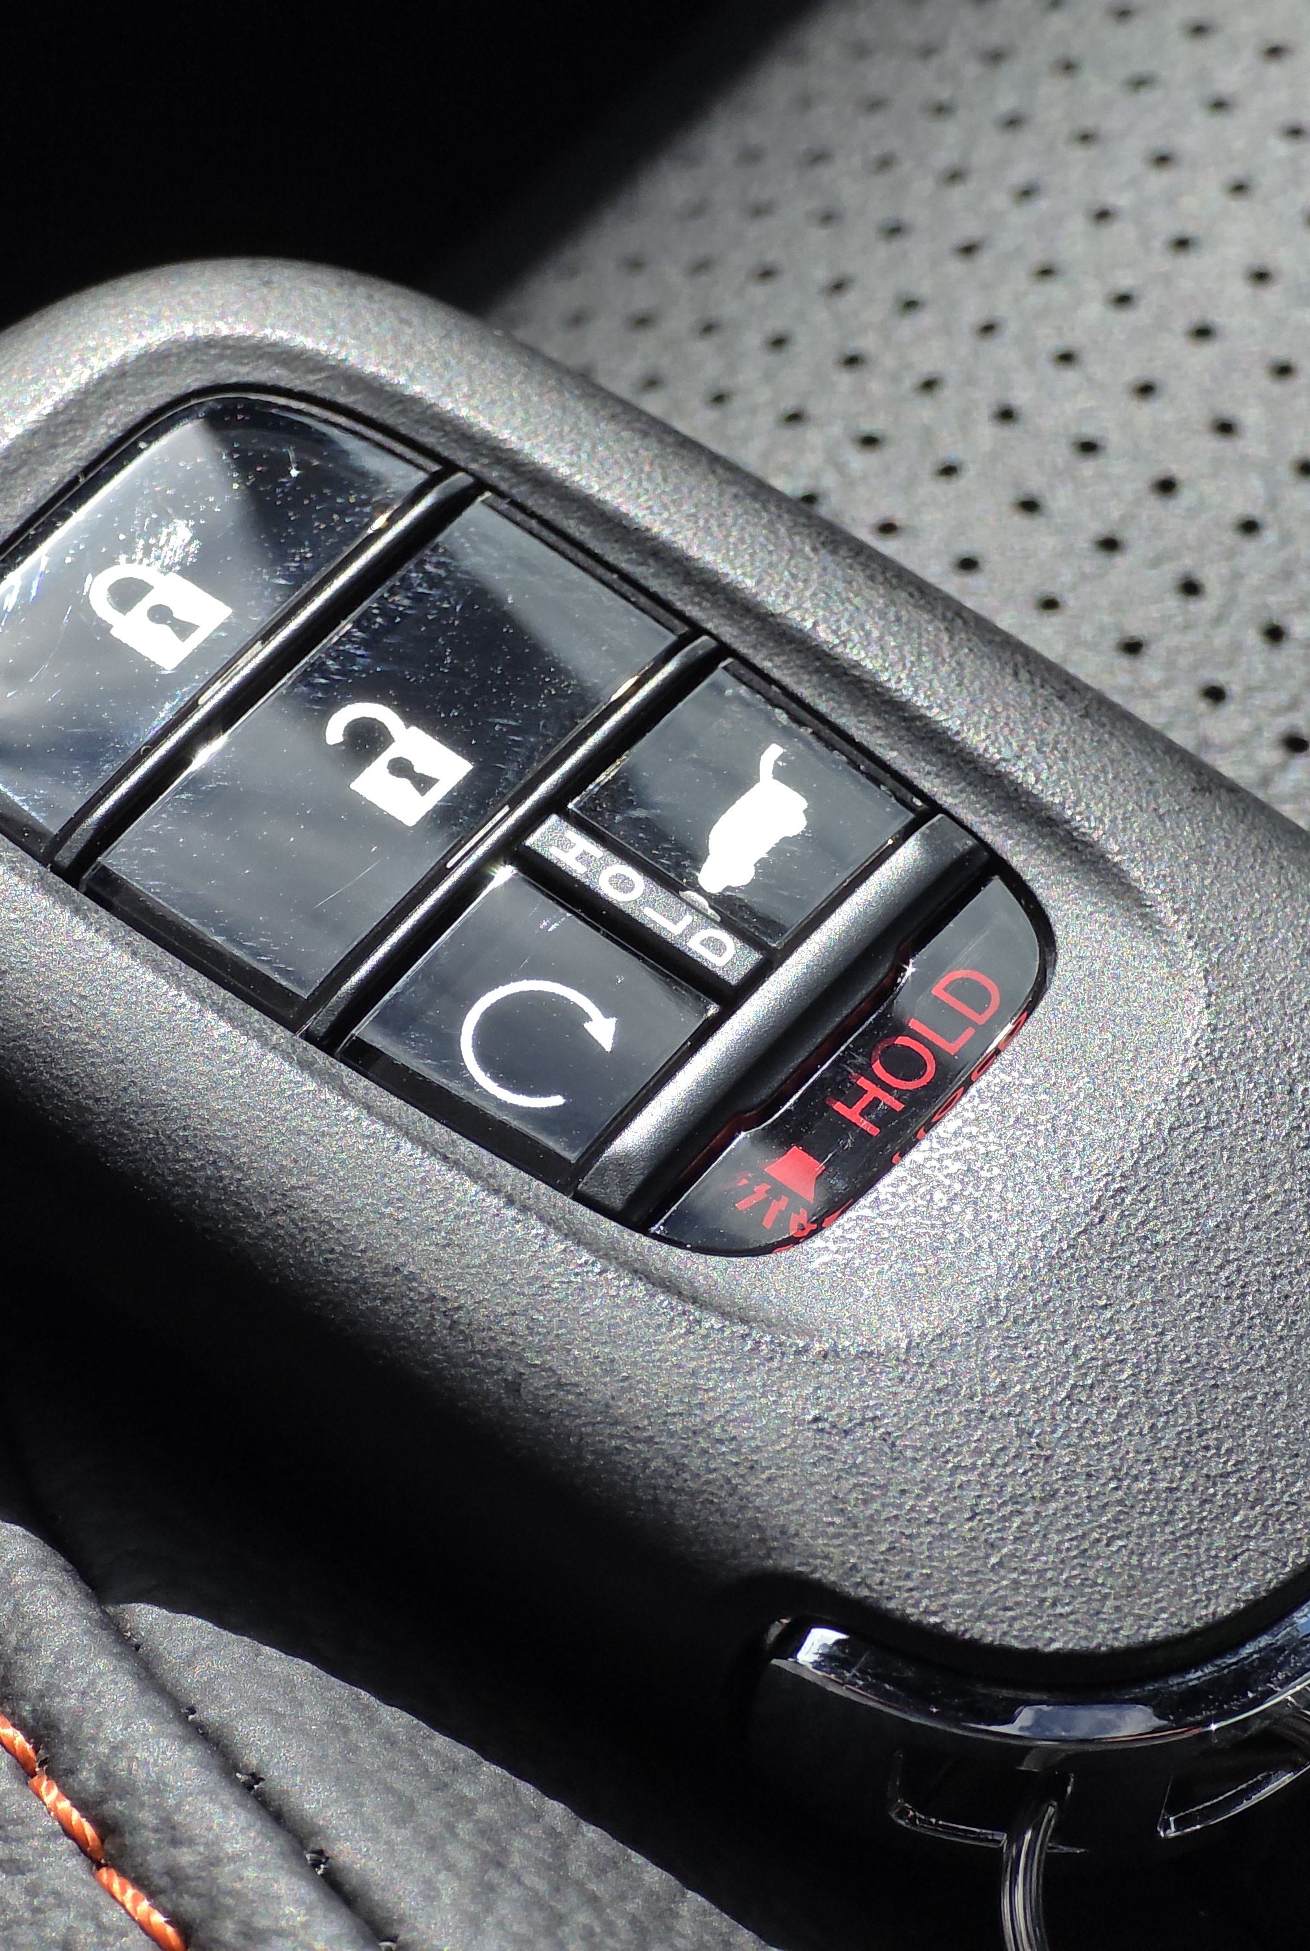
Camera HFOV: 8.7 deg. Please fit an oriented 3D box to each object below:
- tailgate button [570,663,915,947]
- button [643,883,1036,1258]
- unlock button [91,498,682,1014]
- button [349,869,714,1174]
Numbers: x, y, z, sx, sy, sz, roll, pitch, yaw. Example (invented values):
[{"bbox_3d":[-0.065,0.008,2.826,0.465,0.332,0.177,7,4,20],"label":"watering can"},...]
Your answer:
[{"bbox_3d":[0.003,-0.006,0.313,0.010,0.002,0.009,34,61,17],"label":"tailgate button"},{"bbox_3d":[0.008,0.005,0.306,0.005,0.002,0.020,34,61,17],"label":"button"},{"bbox_3d":[-0.010,-0.007,0.313,0.010,0.002,0.022,34,61,17],"label":"unlock button"},{"bbox_3d":[-0.004,0.002,0.307,0.009,0.002,0.009,34,61,17],"label":"button"}]

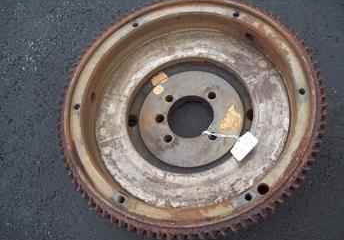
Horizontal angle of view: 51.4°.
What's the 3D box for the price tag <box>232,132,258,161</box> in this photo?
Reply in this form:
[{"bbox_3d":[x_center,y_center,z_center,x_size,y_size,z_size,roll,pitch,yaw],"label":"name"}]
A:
[{"bbox_3d":[0.099,0.036,0.489,0.022,0.003,0.037,42,94,28],"label":"price tag"}]

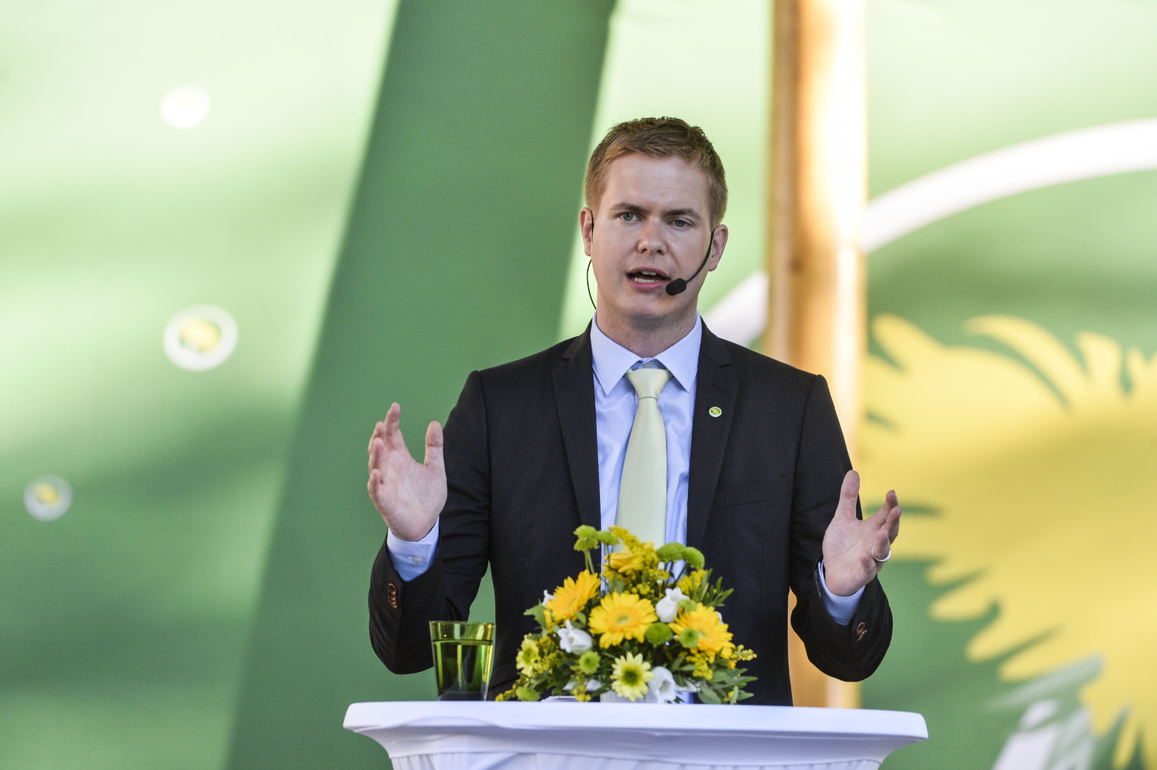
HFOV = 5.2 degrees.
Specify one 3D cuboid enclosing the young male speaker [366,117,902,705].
[{"bbox_3d":[0.062,0.569,15.930,0.680,1.820,0.500,1,-2,3],"label":"young male speaker"}]

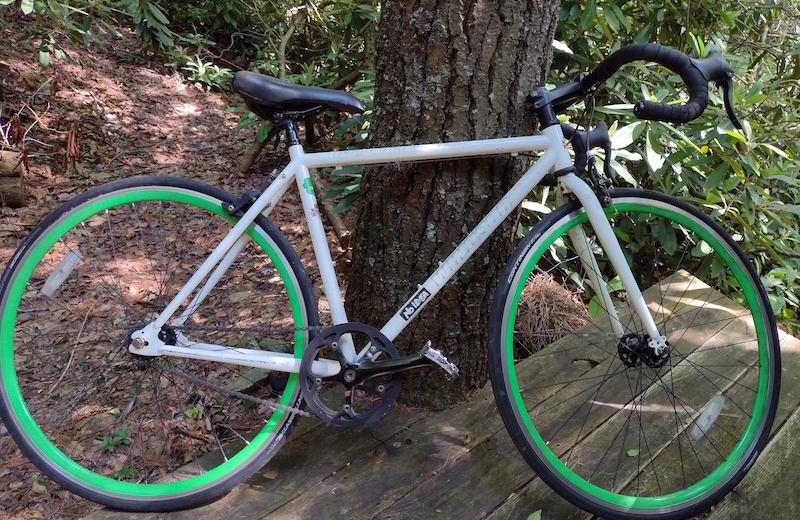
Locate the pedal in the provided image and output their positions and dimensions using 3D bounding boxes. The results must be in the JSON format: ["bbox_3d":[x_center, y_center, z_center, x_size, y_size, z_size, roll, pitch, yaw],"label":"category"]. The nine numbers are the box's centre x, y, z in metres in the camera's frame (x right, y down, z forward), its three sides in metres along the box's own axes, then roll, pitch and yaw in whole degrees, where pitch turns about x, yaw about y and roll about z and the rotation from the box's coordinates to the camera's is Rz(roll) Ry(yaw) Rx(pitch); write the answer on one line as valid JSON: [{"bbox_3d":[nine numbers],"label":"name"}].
[{"bbox_3d":[0.072,0.184,1.135,0.077,0.030,0.090,38,-3,3],"label":"pedal"}]

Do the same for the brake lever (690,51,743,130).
[{"bbox_3d":[0.595,-0.324,1.174,0.104,0.148,0.042,3,-9,-14],"label":"brake lever"}]

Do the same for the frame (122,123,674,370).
[{"bbox_3d":[0.003,-0.024,1.281,1.053,0.533,0.146,1,-4,0],"label":"frame"}]

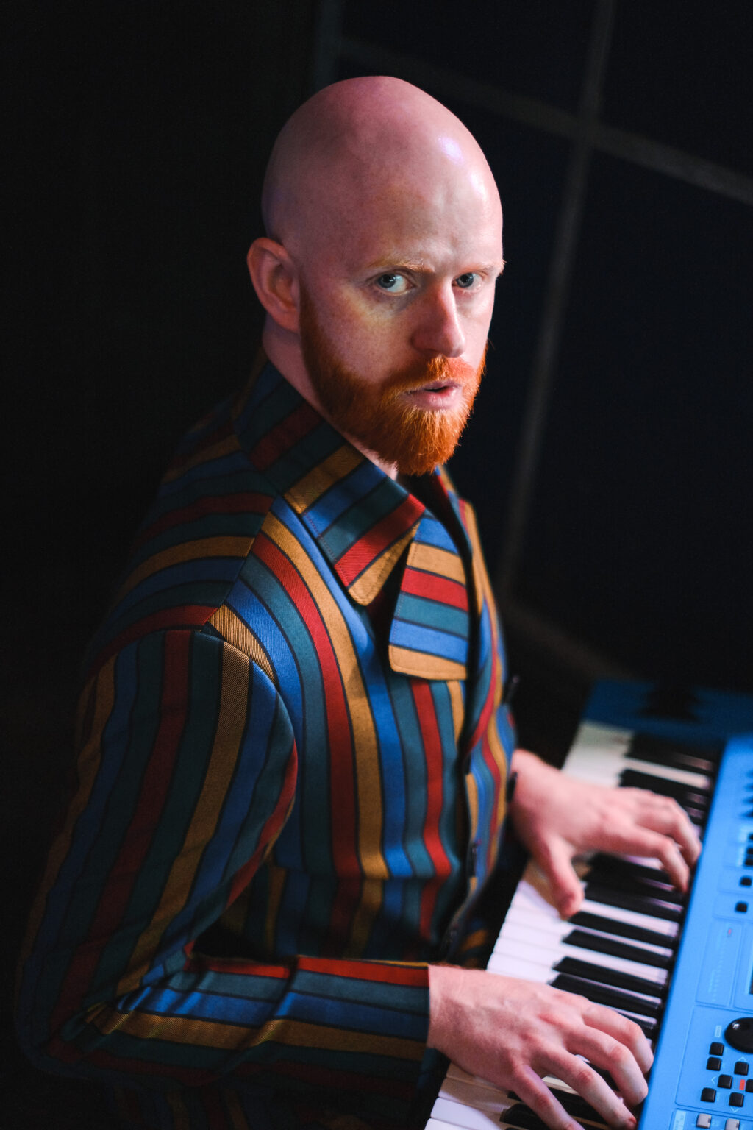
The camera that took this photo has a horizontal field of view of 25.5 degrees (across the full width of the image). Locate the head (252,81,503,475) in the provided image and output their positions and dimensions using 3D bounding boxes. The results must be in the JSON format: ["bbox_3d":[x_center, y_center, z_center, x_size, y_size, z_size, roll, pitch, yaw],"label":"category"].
[{"bbox_3d":[0.003,-0.214,1.210,0.178,0.252,0.225,-9,30,-27],"label":"head"}]

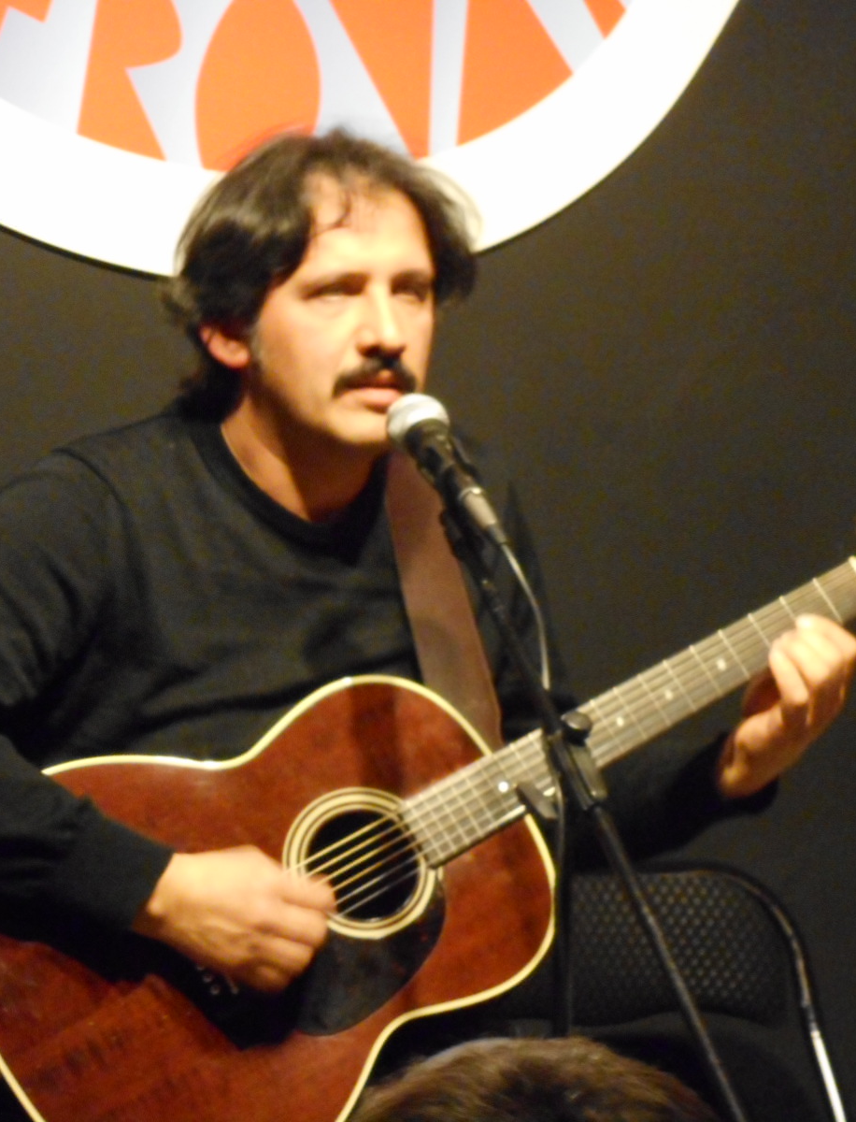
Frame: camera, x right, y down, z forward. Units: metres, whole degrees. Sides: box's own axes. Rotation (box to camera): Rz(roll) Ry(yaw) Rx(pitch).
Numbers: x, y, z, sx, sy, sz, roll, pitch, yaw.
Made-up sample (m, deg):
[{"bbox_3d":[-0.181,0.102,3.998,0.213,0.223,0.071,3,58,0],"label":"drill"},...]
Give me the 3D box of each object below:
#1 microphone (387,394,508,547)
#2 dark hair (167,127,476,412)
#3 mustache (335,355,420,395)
[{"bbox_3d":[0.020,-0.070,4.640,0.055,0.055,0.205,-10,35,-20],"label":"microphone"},{"bbox_3d":[-0.091,-0.239,4.825,0.235,0.245,0.265,-1,3,-33],"label":"dark hair"},{"bbox_3d":[-0.041,-0.152,4.735,0.075,0.032,0.027,-1,3,-33],"label":"mustache"}]

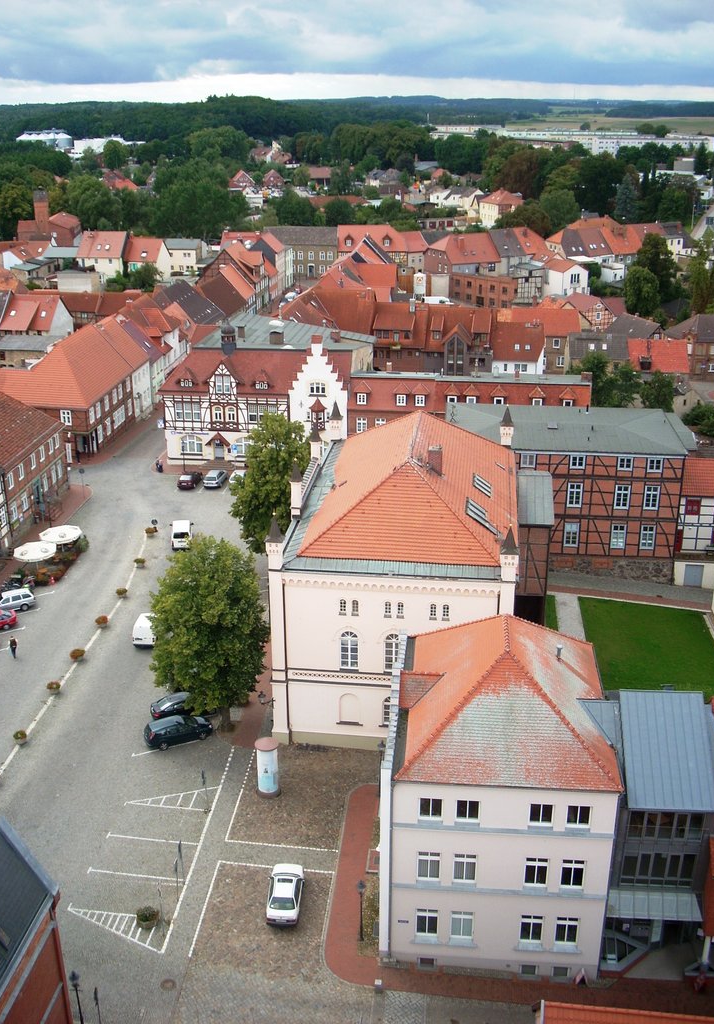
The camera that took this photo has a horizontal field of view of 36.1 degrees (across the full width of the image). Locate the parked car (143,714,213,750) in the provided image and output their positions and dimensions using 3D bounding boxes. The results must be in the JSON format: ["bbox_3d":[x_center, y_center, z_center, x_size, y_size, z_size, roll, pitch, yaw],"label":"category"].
[{"bbox_3d":[-11.750,14.302,72.300,4.350,1.550,1.800,-9,22,-22],"label":"parked car"}]

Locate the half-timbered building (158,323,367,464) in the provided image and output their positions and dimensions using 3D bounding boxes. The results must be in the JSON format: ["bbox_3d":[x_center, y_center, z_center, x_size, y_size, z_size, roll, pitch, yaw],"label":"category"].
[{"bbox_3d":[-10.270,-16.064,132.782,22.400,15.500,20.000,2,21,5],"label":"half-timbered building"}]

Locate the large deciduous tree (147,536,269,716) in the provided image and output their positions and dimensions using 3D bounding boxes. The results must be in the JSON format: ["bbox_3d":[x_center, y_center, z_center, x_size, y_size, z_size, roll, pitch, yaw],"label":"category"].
[{"bbox_3d":[-9.495,8.088,71.259,7.621,13.900,7.621,0,21,0],"label":"large deciduous tree"}]

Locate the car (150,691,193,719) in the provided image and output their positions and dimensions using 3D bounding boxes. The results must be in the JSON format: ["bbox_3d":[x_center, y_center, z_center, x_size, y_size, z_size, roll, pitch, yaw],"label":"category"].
[{"bbox_3d":[-11.869,13.131,75.511,4.500,1.460,1.780,-9,23,-23],"label":"car"}]

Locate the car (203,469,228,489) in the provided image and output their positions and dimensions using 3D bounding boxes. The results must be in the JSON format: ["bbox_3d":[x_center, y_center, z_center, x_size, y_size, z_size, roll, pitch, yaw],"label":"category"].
[{"bbox_3d":[-15.263,-3.818,120.144,1.740,1.460,4.300,3,21,9],"label":"car"}]

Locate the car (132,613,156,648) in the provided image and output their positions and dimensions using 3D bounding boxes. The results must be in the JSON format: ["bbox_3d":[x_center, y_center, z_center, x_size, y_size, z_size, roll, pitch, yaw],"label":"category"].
[{"bbox_3d":[-16.393,9.110,87.058,1.740,1.830,4.200,2,21,6],"label":"car"}]

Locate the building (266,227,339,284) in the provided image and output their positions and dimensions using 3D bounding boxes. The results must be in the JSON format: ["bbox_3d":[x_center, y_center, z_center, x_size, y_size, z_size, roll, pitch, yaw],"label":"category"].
[{"bbox_3d":[-12.056,-60.162,252.365,16.500,10.800,10.000,1,21,4],"label":"building"}]

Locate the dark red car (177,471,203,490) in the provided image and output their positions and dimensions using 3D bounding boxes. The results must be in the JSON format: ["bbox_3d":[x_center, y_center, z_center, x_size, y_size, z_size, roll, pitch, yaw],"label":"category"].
[{"bbox_3d":[-18.321,-3.892,120.981,1.700,1.420,4.400,3,22,8],"label":"dark red car"}]

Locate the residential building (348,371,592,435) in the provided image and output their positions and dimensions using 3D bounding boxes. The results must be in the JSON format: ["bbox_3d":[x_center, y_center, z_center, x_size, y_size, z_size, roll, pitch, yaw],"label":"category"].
[{"bbox_3d":[12.994,-11.271,127.406,26.600,10.400,9.000,1,21,4],"label":"residential building"}]

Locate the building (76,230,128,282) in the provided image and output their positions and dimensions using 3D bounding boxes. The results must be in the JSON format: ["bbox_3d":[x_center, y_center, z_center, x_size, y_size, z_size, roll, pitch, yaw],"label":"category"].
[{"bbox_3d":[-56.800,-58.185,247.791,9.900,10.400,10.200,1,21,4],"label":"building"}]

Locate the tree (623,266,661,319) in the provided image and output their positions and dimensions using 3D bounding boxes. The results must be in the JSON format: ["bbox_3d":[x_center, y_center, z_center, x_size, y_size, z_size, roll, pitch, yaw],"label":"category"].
[{"bbox_3d":[50.400,-37.629,193.553,6.400,11.500,6.400,0,21,0],"label":"tree"}]

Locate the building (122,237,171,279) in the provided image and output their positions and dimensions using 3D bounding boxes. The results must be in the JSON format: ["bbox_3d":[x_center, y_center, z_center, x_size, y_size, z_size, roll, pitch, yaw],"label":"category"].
[{"bbox_3d":[-47.300,-57.302,247.866,7.970,8.700,7.530,5,22,13],"label":"building"}]

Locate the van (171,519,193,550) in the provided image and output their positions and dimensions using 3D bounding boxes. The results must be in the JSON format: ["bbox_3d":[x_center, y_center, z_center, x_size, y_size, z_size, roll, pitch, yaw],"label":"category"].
[{"bbox_3d":[-16.984,1.855,105.454,1.850,1.930,4.800,-3,21,-7],"label":"van"}]

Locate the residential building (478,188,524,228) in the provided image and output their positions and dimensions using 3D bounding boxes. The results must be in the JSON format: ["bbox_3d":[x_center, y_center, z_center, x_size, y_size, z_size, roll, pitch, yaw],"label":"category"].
[{"bbox_3d":[47.232,-100.456,360.403,11.500,11.300,9.000,-18,27,-39],"label":"residential building"}]

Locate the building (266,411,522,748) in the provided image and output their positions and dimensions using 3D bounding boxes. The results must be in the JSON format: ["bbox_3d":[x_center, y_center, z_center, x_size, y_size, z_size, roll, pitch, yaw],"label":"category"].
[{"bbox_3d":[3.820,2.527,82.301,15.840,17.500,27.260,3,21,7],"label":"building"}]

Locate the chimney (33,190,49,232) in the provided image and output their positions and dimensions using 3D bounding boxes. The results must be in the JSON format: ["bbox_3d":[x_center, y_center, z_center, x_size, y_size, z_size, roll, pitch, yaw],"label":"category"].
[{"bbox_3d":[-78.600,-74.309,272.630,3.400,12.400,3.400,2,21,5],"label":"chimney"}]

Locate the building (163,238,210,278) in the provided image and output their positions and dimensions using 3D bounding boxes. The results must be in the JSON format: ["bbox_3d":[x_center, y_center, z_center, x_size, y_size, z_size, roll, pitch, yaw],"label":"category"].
[{"bbox_3d":[-42.011,-61.634,262.978,8.900,8.200,9.000,3,21,8],"label":"building"}]

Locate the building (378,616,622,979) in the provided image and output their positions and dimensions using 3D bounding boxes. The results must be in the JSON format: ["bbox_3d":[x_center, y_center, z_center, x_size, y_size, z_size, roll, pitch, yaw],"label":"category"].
[{"bbox_3d":[7.389,13.107,58.605,11.240,15.000,14.690,2,21,5],"label":"building"}]

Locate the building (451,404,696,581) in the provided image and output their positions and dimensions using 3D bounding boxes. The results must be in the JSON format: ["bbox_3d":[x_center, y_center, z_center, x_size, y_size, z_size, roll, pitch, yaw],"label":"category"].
[{"bbox_3d":[18.480,-2.587,103.179,21.000,12.600,15.000,2,21,6],"label":"building"}]

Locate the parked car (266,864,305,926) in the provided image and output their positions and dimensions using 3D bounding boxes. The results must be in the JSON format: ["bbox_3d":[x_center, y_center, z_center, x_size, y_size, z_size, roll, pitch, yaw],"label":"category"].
[{"bbox_3d":[-3.801,20.259,58.971,1.700,1.420,4.380,0,21,1],"label":"parked car"}]

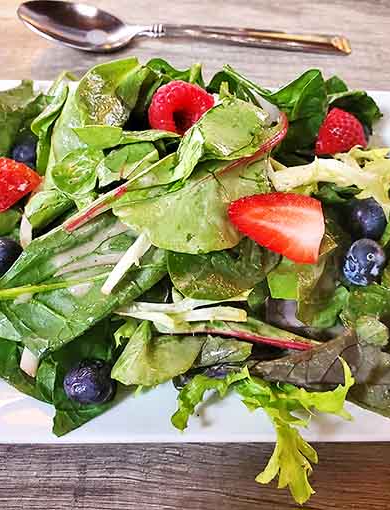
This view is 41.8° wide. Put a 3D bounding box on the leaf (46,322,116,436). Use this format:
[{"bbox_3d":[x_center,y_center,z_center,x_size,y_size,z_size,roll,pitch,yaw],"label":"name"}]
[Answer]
[{"bbox_3d":[-0.036,0.039,0.165,0.024,0.010,0.039,11,63,6],"label":"leaf"}]

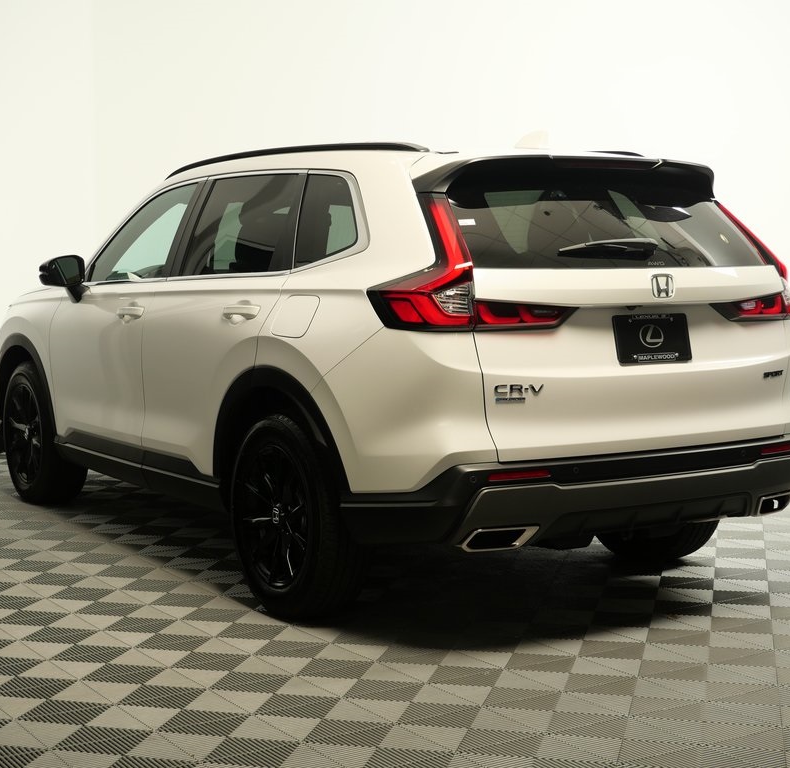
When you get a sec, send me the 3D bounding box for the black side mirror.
[{"bbox_3d":[-1.439,-0.459,5.663,0.216,0.205,0.190,-3,6,-32],"label":"black side mirror"}]

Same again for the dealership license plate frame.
[{"bbox_3d":[0.808,-0.140,4.046,0.304,0.160,0.024,-3,-6,-32],"label":"dealership license plate frame"}]

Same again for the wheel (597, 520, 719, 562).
[{"bbox_3d":[1.045,0.361,5.167,0.235,0.720,0.708,-3,6,-32],"label":"wheel"}]

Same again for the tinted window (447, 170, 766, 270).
[{"bbox_3d":[0.685,-0.526,4.198,1.177,0.382,0.107,-3,-34,-32],"label":"tinted window"}]

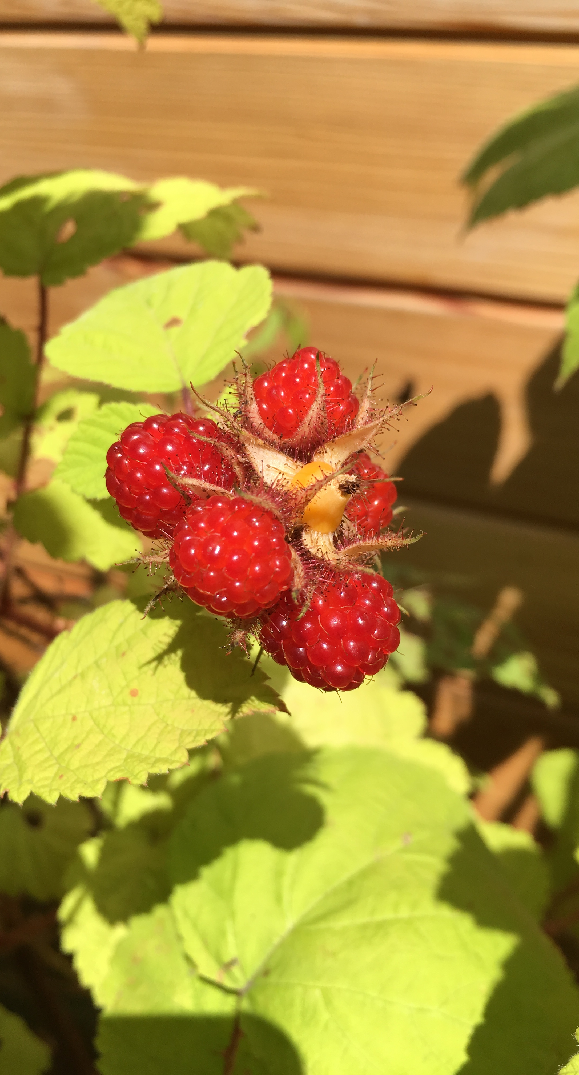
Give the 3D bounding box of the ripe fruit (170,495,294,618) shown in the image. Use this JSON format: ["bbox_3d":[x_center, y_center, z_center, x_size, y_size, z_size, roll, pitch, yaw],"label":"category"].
[{"bbox_3d":[-0.008,0.003,0.120,0.016,0.016,0.015,41,27,0],"label":"ripe fruit"}]

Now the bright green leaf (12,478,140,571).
[{"bbox_3d":[-0.044,-0.003,0.185,0.026,0.007,0.022,31,44,-12],"label":"bright green leaf"}]

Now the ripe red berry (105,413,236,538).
[{"bbox_3d":[-0.016,-0.009,0.126,0.017,0.017,0.017,7,0,-22],"label":"ripe red berry"}]

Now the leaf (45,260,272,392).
[{"bbox_3d":[-0.024,-0.039,0.168,0.040,0.007,0.036,-12,44,-5],"label":"leaf"}]

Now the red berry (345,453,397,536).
[{"bbox_3d":[0.010,-0.006,0.134,0.012,0.012,0.012,0,0,-24],"label":"red berry"}]

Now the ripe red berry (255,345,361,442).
[{"bbox_3d":[0.003,-0.020,0.129,0.015,0.015,0.015,3,13,0],"label":"ripe red berry"}]

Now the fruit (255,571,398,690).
[{"bbox_3d":[0.005,0.013,0.122,0.017,0.017,0.015,-25,59,0],"label":"fruit"}]

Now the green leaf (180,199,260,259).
[{"bbox_3d":[-0.016,-0.072,0.210,0.018,0.006,0.016,3,64,-6],"label":"green leaf"}]

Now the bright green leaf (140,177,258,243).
[{"bbox_3d":[-0.021,-0.075,0.205,0.026,0.007,0.022,3,53,-7],"label":"bright green leaf"}]

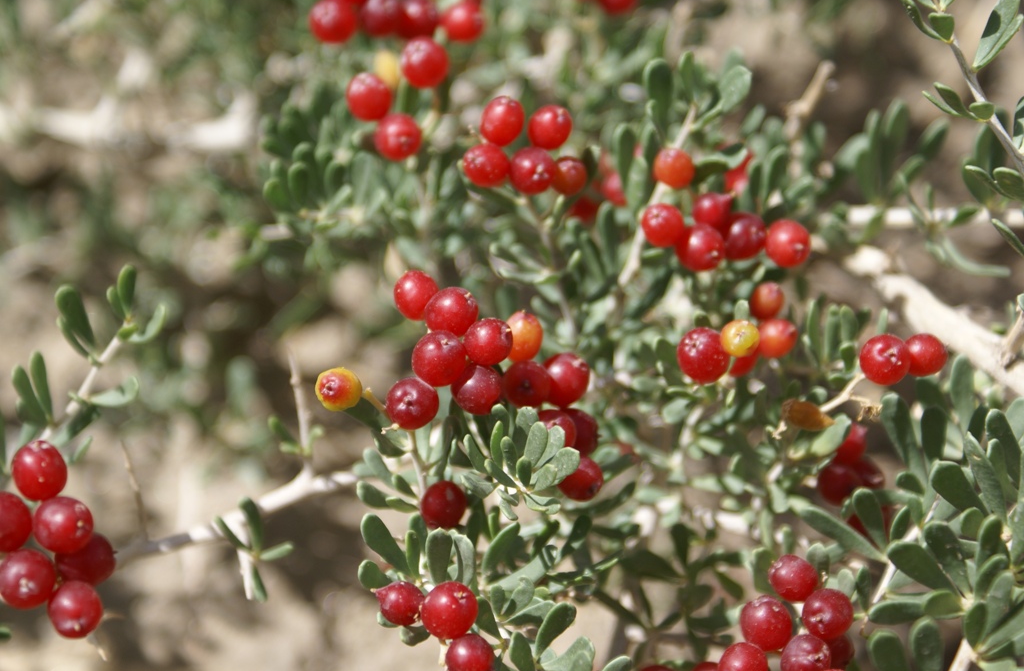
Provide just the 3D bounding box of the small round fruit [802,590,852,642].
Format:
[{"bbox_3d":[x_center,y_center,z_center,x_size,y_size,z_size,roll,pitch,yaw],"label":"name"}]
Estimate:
[{"bbox_3d":[0.063,0.056,0.595,0.010,0.010,0.010,0,40,0],"label":"small round fruit"}]

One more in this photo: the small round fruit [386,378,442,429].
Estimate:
[{"bbox_3d":[-0.018,0.013,0.550,0.010,0.010,0.010,0,37,0],"label":"small round fruit"}]

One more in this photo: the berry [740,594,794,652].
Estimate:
[{"bbox_3d":[0.048,0.055,0.568,0.010,0.011,0.010,0,37,0],"label":"berry"}]

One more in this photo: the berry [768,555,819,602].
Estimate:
[{"bbox_3d":[0.055,0.047,0.580,0.010,0.009,0.009,0,37,0],"label":"berry"}]

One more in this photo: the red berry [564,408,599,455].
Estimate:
[{"bbox_3d":[0.013,0.020,0.610,0.009,0.010,0.010,0,40,0],"label":"red berry"}]

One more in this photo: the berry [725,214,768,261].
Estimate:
[{"bbox_3d":[0.050,-0.021,0.645,0.010,0.010,0.010,0,40,0],"label":"berry"}]

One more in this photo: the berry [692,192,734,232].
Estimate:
[{"bbox_3d":[0.043,-0.027,0.650,0.009,0.009,0.009,0,40,0],"label":"berry"}]

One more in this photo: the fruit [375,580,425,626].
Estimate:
[{"bbox_3d":[-0.022,0.053,0.595,0.010,0.009,0.009,0,40,0],"label":"fruit"}]

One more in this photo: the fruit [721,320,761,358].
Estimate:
[{"bbox_3d":[0.041,0.001,0.535,0.007,0.007,0.007,0,35,0],"label":"fruit"}]

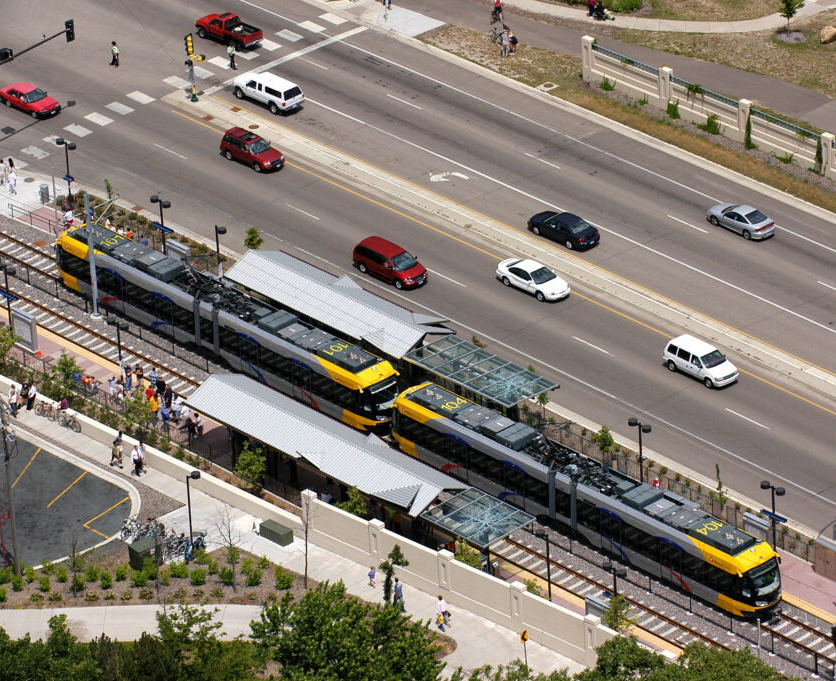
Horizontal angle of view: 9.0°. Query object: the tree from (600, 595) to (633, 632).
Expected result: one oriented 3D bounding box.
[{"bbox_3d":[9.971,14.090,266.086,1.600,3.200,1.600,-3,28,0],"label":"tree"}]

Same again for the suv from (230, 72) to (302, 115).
[{"bbox_3d":[-9.214,-15.398,326.863,1.780,1.770,5.080,-25,36,-36],"label":"suv"}]

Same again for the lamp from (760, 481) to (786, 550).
[{"bbox_3d":[18.183,9.422,271.195,0.480,4.400,1.750,-25,35,-35],"label":"lamp"}]

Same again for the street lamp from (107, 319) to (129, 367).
[{"bbox_3d":[-16.231,1.077,290.620,0.480,4.400,1.600,-25,35,-35],"label":"street lamp"}]

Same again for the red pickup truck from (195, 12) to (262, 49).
[{"bbox_3d":[-11.809,-19.745,336.171,4.750,1.650,1.780,23,38,39],"label":"red pickup truck"}]

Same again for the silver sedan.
[{"bbox_3d":[19.439,-7.351,319.771,1.730,1.350,4.600,-27,37,-36],"label":"silver sedan"}]

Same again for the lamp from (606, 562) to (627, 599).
[{"bbox_3d":[9.891,13.351,264.473,0.480,4.400,1.700,-25,35,-35],"label":"lamp"}]

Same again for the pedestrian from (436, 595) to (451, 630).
[{"bbox_3d":[1.347,14.353,282.736,0.600,1.730,0.700,-27,37,-36],"label":"pedestrian"}]

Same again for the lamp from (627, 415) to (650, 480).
[{"bbox_3d":[12.268,6.618,292.387,0.550,4.700,1.500,-27,37,-36],"label":"lamp"}]

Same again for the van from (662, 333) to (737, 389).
[{"bbox_3d":[16.209,1.202,304.636,1.830,1.690,4.550,-27,37,-36],"label":"van"}]

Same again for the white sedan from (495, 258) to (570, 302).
[{"bbox_3d":[6.797,-3.721,314.436,1.850,1.410,5.000,-27,37,-36],"label":"white sedan"}]

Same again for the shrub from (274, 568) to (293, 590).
[{"bbox_3d":[-6.986,12.414,276.058,0.950,1.050,0.950,-3,28,0],"label":"shrub"}]

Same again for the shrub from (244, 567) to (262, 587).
[{"bbox_3d":[-8.509,12.140,273.449,0.850,0.680,0.850,-2,27,1],"label":"shrub"}]

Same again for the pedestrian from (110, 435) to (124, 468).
[{"bbox_3d":[-16.193,6.035,284.891,0.550,1.620,0.500,23,37,40],"label":"pedestrian"}]

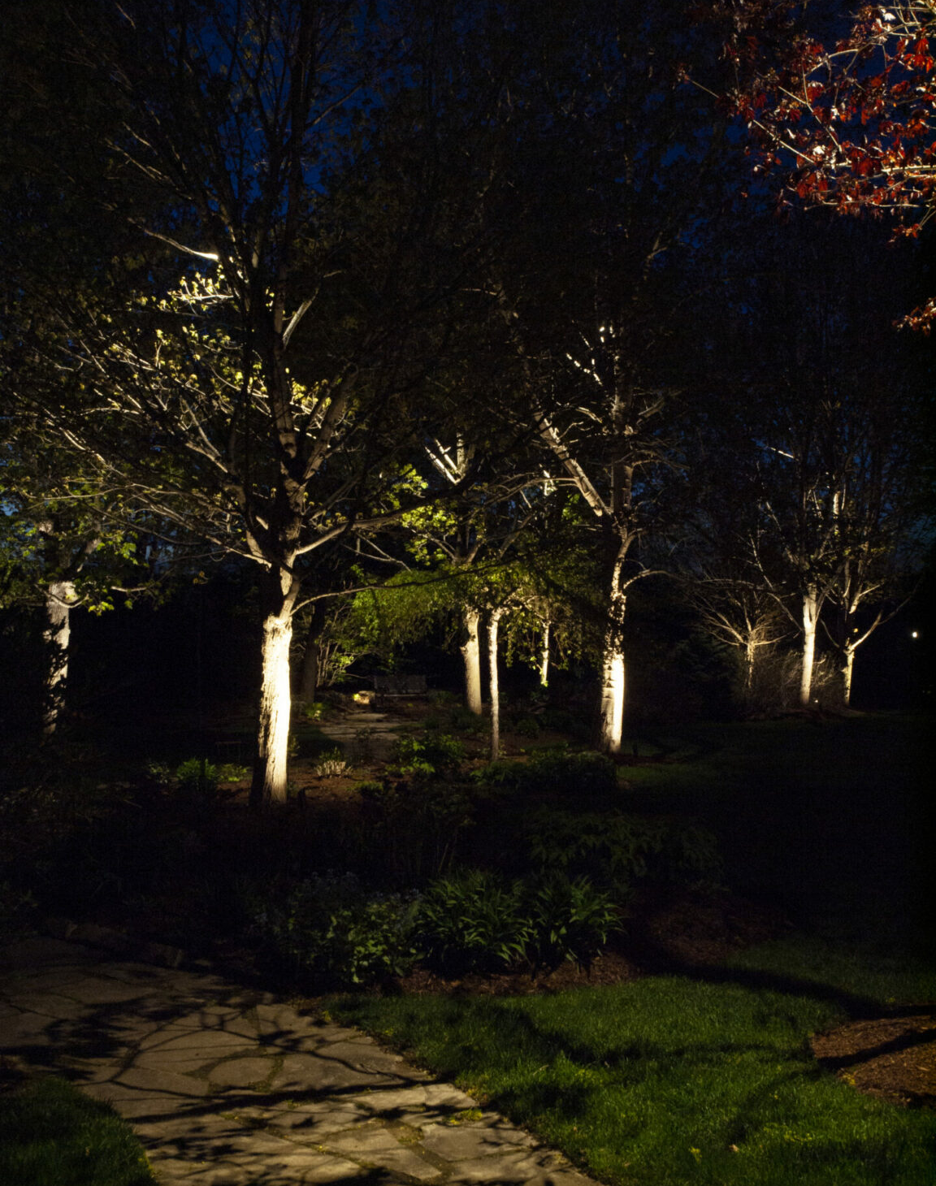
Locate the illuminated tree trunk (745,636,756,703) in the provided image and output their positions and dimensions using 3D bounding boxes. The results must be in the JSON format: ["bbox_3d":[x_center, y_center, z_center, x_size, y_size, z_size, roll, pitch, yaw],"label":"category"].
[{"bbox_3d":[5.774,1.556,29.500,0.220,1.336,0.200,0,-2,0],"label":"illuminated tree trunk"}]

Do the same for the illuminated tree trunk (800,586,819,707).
[{"bbox_3d":[7.549,1.174,31.855,0.409,2.671,0.360,0,-2,0],"label":"illuminated tree trunk"}]

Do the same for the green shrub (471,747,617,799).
[{"bbox_3d":[0.770,1.775,14.600,1.460,0.450,1.100,0,-2,0],"label":"green shrub"}]

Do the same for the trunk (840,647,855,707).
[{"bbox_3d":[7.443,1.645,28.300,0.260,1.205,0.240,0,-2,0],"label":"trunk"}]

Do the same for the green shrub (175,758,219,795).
[{"bbox_3d":[-2.680,1.817,14.260,0.434,0.353,0.420,0,-2,0],"label":"green shrub"}]

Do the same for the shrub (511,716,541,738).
[{"bbox_3d":[0.886,2.048,22.032,0.447,0.349,0.420,0,-2,0],"label":"shrub"}]

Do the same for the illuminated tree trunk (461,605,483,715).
[{"bbox_3d":[0.065,1.264,27.300,0.390,2.067,0.360,0,-2,0],"label":"illuminated tree trunk"}]

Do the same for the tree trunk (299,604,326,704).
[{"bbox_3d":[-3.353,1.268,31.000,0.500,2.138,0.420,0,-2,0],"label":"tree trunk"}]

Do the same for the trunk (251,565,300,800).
[{"bbox_3d":[-1.744,0.868,13.032,0.427,2.150,0.400,0,-2,0],"label":"trunk"}]

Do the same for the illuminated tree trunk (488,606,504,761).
[{"bbox_3d":[0.343,1.119,17.800,0.170,1.913,0.150,0,-2,0],"label":"illuminated tree trunk"}]

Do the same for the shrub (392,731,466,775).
[{"bbox_3d":[-0.446,1.828,16.489,0.836,0.481,0.750,0,-2,0],"label":"shrub"}]

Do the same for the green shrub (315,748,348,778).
[{"bbox_3d":[-1.520,1.882,16.000,0.390,0.330,0.360,0,-2,0],"label":"green shrub"}]

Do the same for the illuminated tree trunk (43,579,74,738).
[{"bbox_3d":[-6.262,0.999,22.053,0.448,2.430,0.450,0,-2,0],"label":"illuminated tree trunk"}]

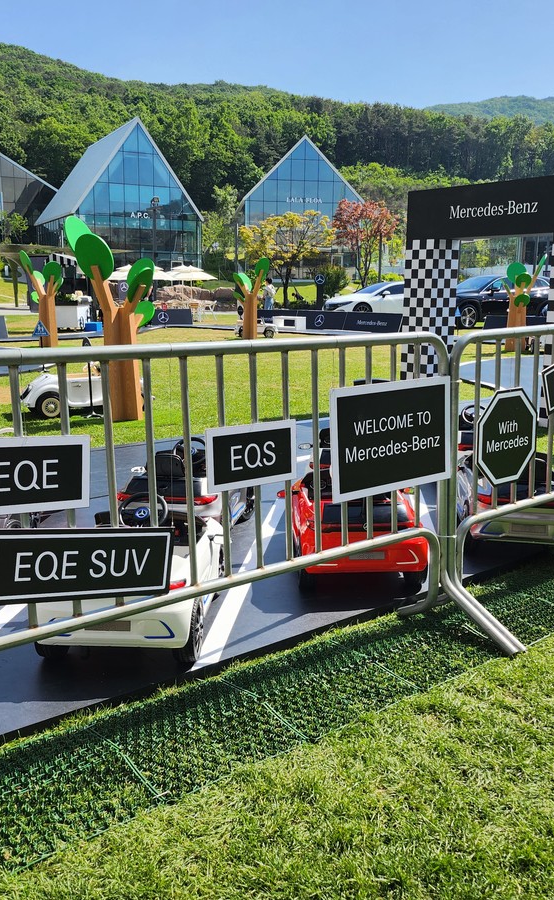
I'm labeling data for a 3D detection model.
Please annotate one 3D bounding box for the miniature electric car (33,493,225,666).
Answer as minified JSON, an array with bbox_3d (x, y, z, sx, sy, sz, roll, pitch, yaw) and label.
[{"bbox_3d":[-0.523,0.403,3.235,0.580,0.480,0.980,2,12,3],"label":"miniature electric car"}]

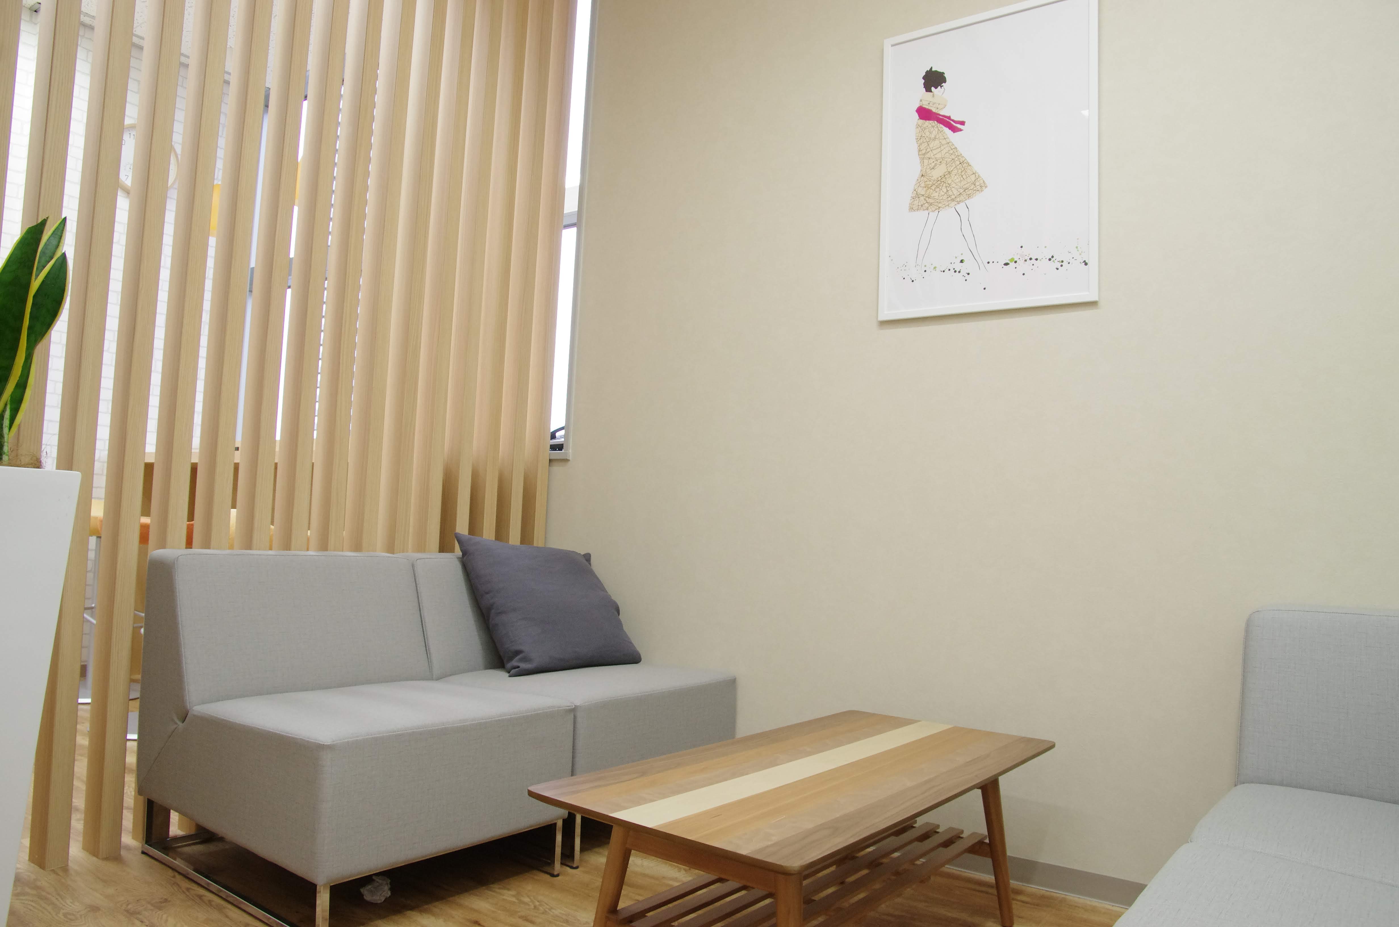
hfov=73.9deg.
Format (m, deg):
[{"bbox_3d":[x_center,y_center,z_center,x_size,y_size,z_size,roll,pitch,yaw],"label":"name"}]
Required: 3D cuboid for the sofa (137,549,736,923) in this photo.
[{"bbox_3d":[-0.645,0.638,2.560,0.875,0.729,1.324,-1,-5,38],"label":"sofa"}]

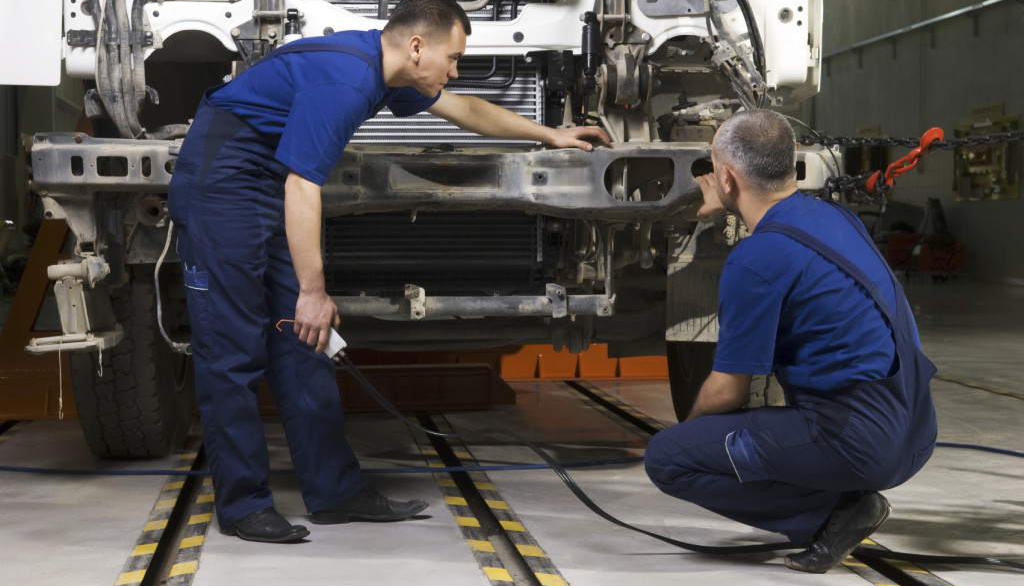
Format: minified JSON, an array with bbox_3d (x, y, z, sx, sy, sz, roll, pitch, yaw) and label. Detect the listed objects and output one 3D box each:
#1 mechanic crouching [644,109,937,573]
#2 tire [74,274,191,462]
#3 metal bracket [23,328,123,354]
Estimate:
[{"bbox_3d":[0.685,0.091,4.120,0.800,1.060,0.600,2,3,31],"label":"mechanic crouching"},{"bbox_3d":[-1.250,0.021,5.750,0.310,1.050,1.050,0,2,-7],"label":"tire"},{"bbox_3d":[-1.245,0.138,4.850,0.270,0.065,0.180,0,2,-7],"label":"metal bracket"}]

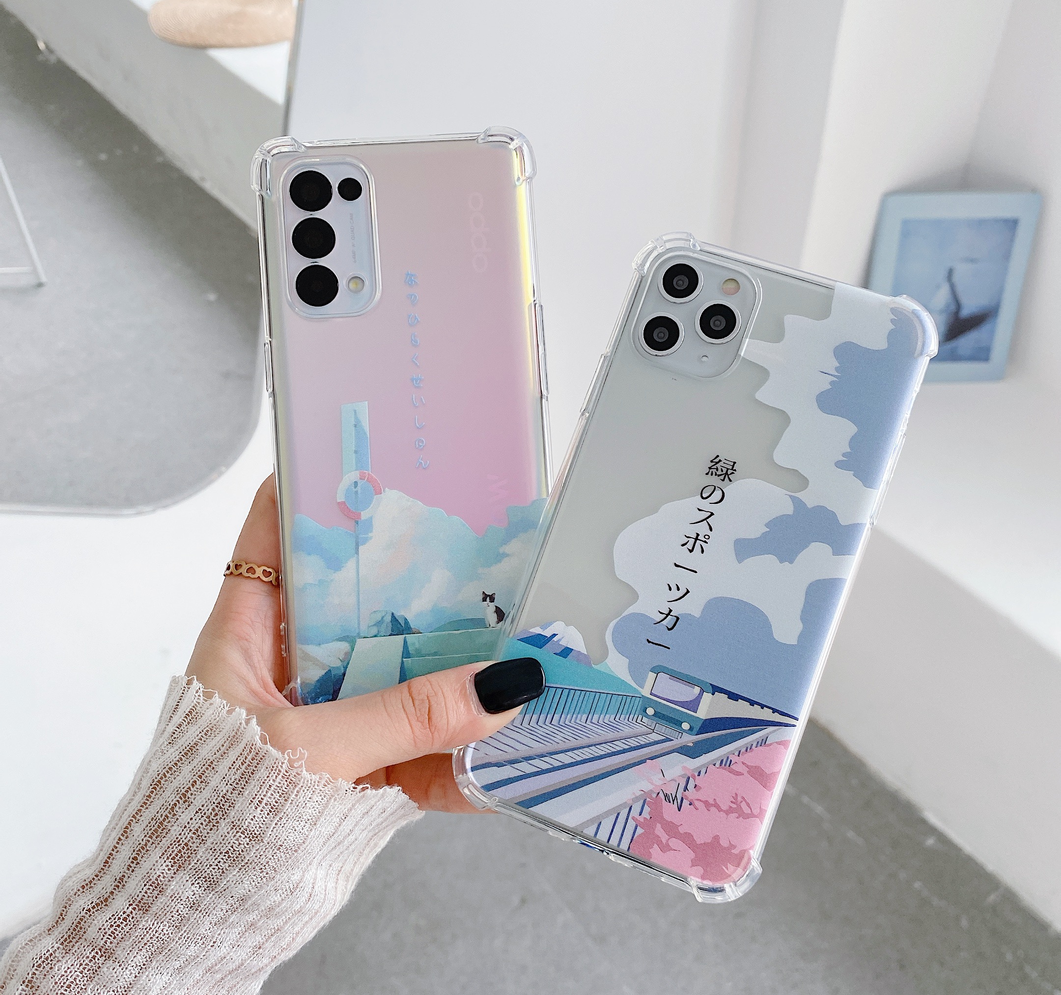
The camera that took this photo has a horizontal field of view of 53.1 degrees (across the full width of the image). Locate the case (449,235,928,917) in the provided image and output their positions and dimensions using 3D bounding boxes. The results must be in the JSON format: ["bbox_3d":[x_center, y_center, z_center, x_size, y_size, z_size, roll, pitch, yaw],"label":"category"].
[{"bbox_3d":[0.043,0.013,0.277,0.083,0.011,0.164,19,83,9],"label":"case"}]

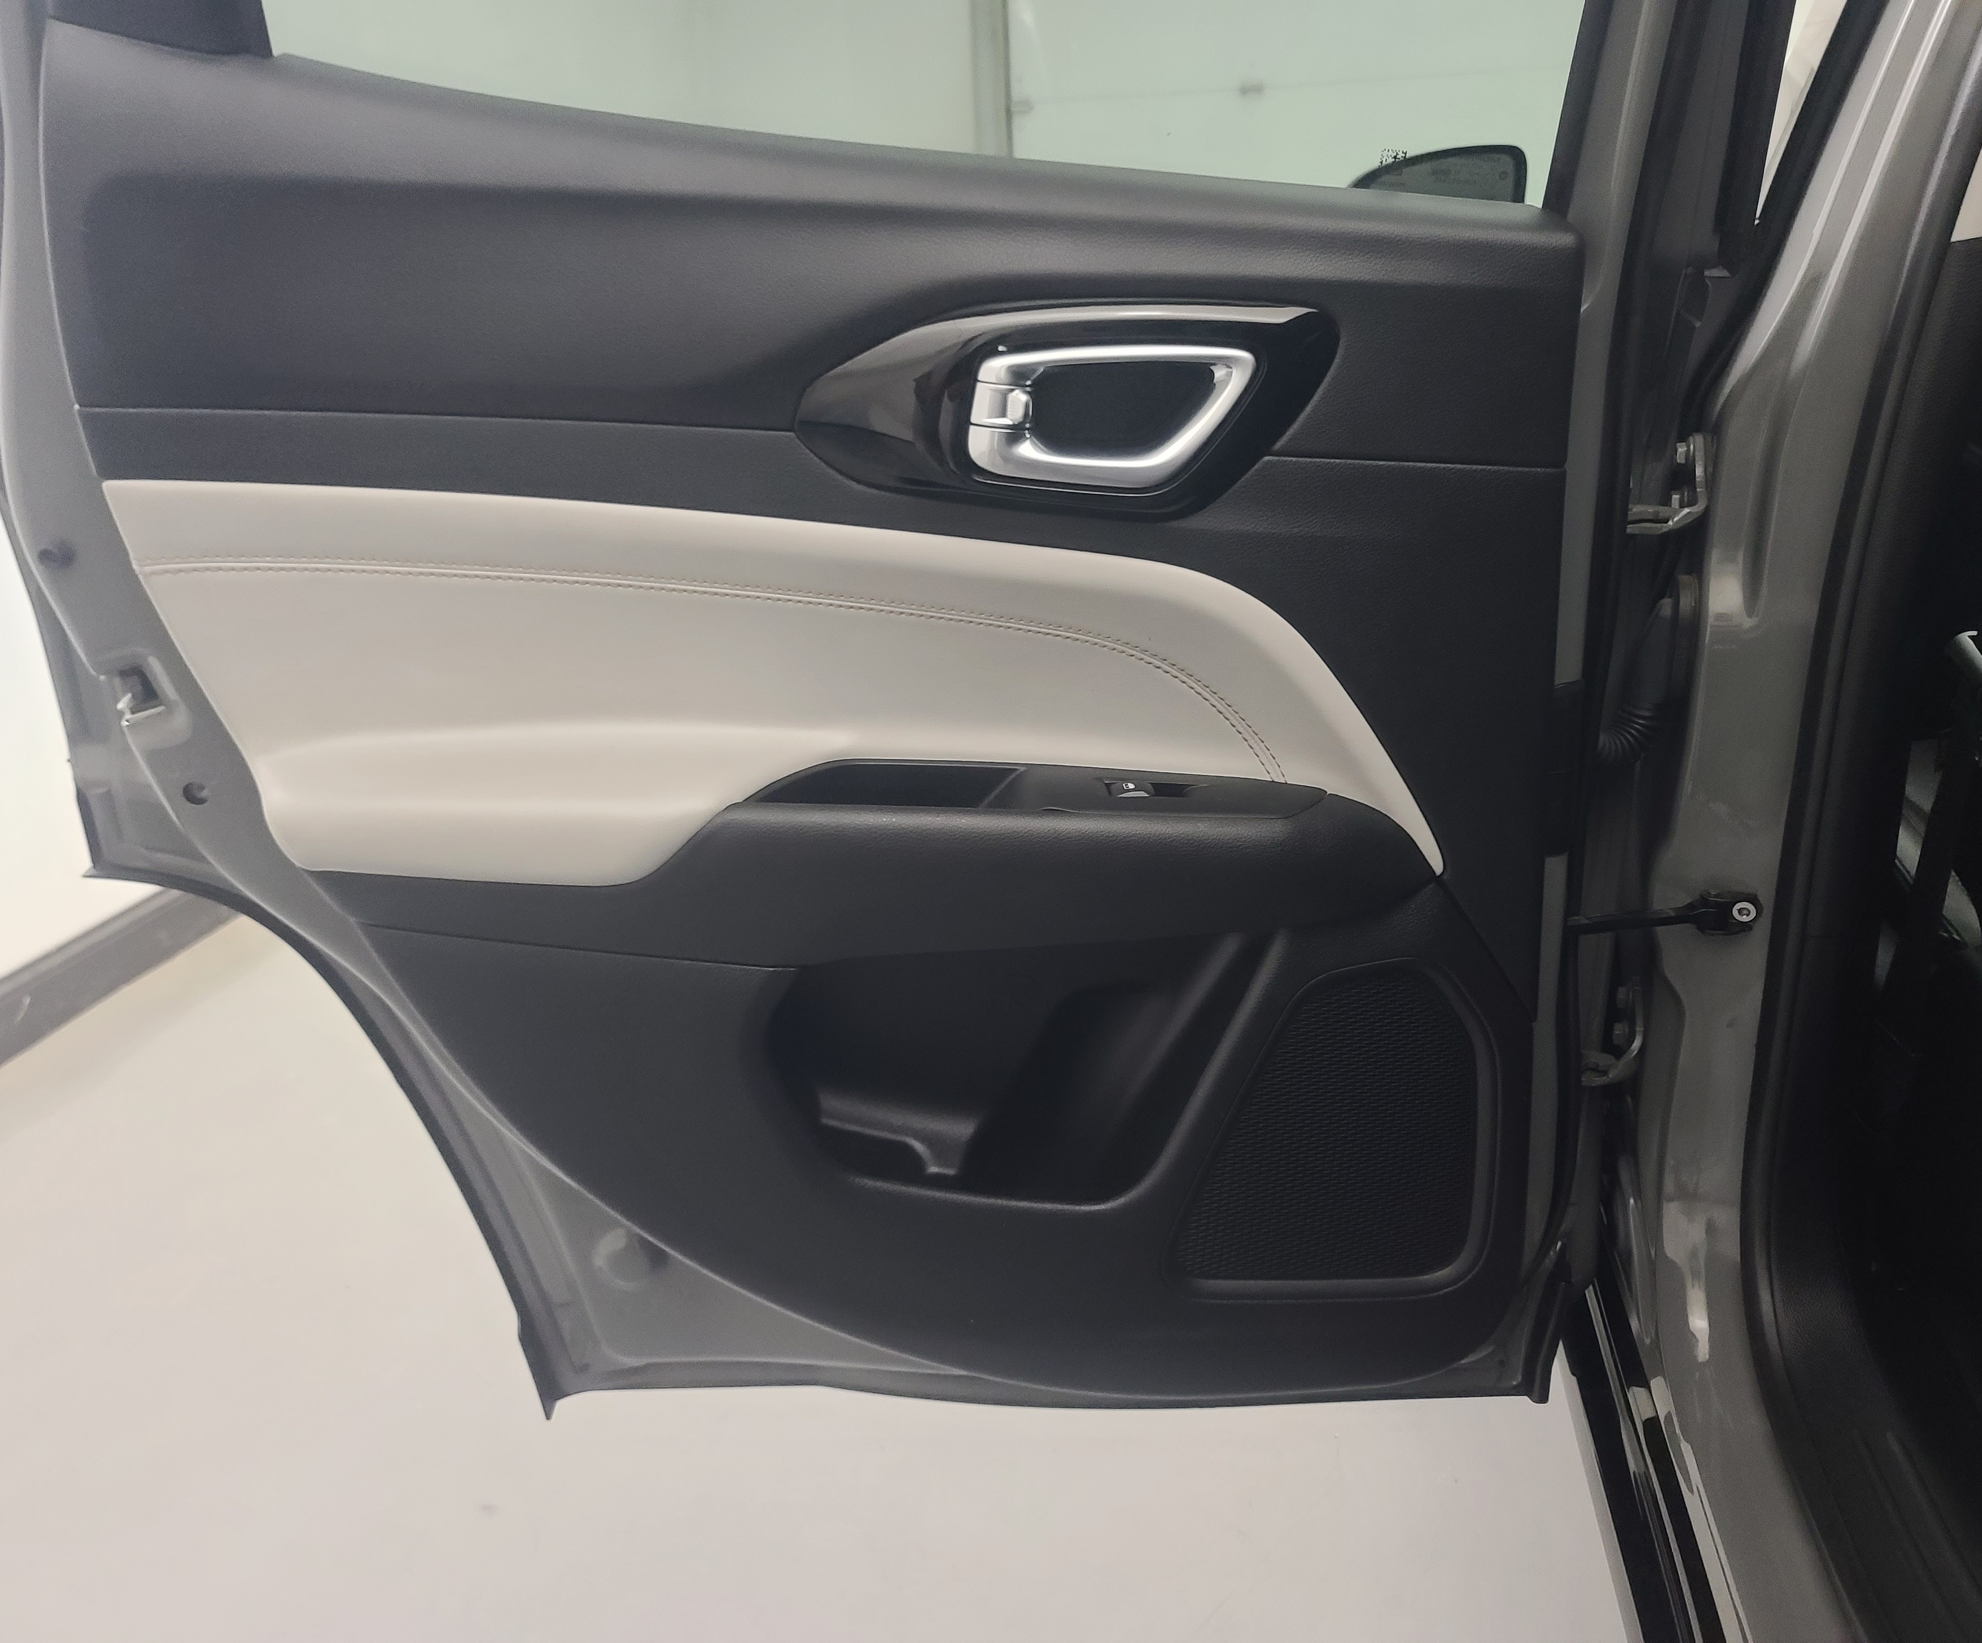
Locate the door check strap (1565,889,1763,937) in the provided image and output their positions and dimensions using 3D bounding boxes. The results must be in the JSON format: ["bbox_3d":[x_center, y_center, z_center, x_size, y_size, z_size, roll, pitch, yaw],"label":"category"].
[{"bbox_3d":[0.414,0.057,0.971,0.125,0.030,0.030,-2,18,2],"label":"door check strap"}]

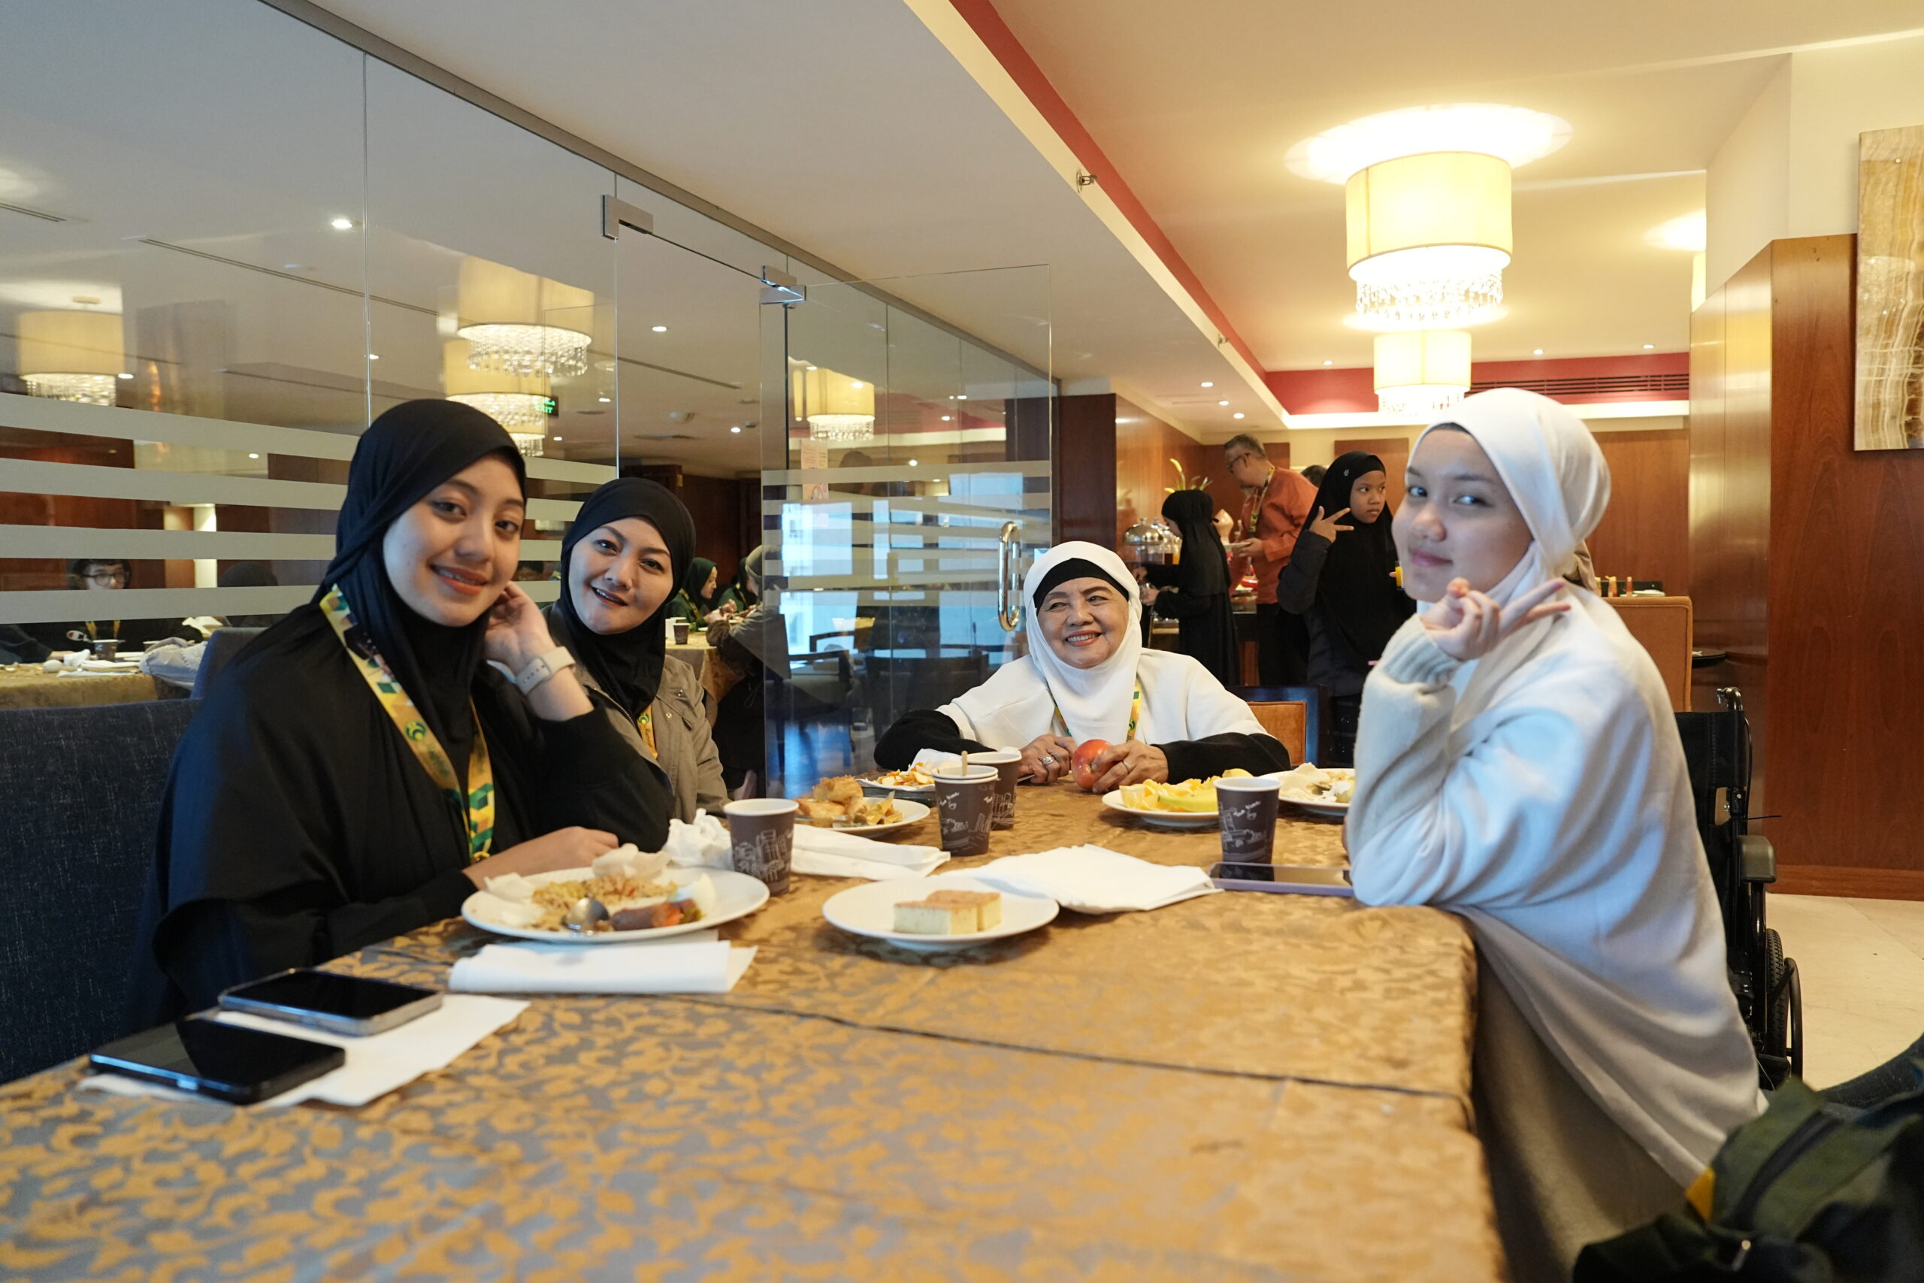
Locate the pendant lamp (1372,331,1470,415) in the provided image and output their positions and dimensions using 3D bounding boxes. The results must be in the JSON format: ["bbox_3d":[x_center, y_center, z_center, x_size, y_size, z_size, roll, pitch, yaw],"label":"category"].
[{"bbox_3d":[3.056,-1.750,8.500,0.620,0.501,0.620,0,3,19],"label":"pendant lamp"}]

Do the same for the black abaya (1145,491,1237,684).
[{"bbox_3d":[0.989,0.044,5.500,0.470,1.390,0.420,0,3,12],"label":"black abaya"}]

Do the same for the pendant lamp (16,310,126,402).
[{"bbox_3d":[-5.106,-1.657,7.504,0.640,0.520,0.640,-1,3,0],"label":"pendant lamp"}]

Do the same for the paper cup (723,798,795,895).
[{"bbox_3d":[-0.208,0.213,1.335,0.072,0.086,0.072,-1,3,0],"label":"paper cup"}]

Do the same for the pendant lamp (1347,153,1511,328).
[{"bbox_3d":[1.793,-1.520,4.941,0.620,0.541,0.620,0,3,19],"label":"pendant lamp"}]

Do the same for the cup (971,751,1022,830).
[{"bbox_3d":[0.041,0.192,1.629,0.072,0.086,0.072,-1,3,0],"label":"cup"}]

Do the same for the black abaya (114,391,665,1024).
[{"bbox_3d":[-0.526,0.387,1.280,0.660,1.250,0.600,2,4,37],"label":"black abaya"}]

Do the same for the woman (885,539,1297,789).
[{"bbox_3d":[0.190,0.391,2.170,0.630,1.120,0.680,0,3,12],"label":"woman"}]

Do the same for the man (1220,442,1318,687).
[{"bbox_3d":[1.417,-0.108,5.800,0.460,1.650,0.500,-3,4,-30],"label":"man"}]

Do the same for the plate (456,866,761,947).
[{"bbox_3d":[-0.320,0.253,1.204,0.280,0.028,0.280,-1,3,0],"label":"plate"}]

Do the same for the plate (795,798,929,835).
[{"bbox_3d":[-0.156,0.232,1.646,0.220,0.025,0.220,-1,3,0],"label":"plate"}]

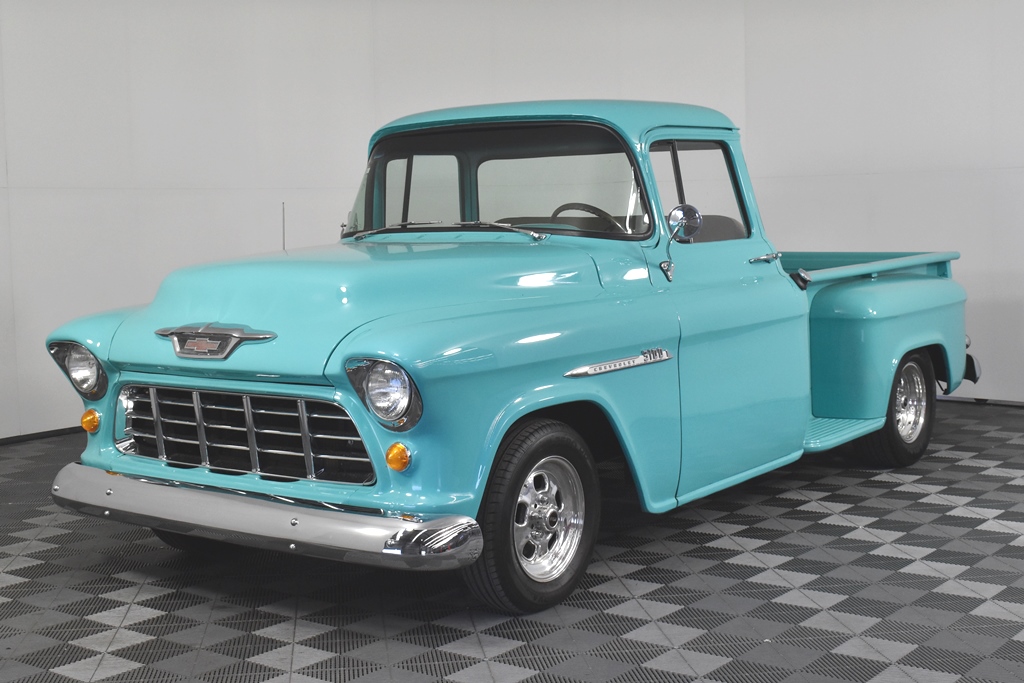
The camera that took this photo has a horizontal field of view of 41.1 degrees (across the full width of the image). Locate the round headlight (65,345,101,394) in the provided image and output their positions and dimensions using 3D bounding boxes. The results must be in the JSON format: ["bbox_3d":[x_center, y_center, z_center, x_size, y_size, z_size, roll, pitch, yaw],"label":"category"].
[{"bbox_3d":[-1.545,0.098,4.973,0.176,0.176,0.088,2,6,39],"label":"round headlight"}]

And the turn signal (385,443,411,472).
[{"bbox_3d":[-0.331,0.340,4.025,0.086,0.086,0.049,2,6,39],"label":"turn signal"}]

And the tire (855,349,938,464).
[{"bbox_3d":[1.956,0.319,7.019,0.230,0.657,0.657,2,6,39],"label":"tire"}]

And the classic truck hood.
[{"bbox_3d":[-0.595,-0.133,4.911,1.352,0.446,1.323,2,6,39],"label":"classic truck hood"}]

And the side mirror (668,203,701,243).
[{"bbox_3d":[0.627,-0.426,4.928,0.127,0.127,0.039,0,5,20],"label":"side mirror"}]

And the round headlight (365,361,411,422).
[{"bbox_3d":[-0.347,0.144,4.004,0.176,0.176,0.088,2,6,39],"label":"round headlight"}]

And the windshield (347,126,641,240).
[{"bbox_3d":[-0.117,-0.651,5.478,1.450,0.470,0.412,2,6,39],"label":"windshield"}]

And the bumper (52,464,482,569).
[{"bbox_3d":[-0.928,0.551,4.532,1.862,0.186,0.392,2,6,39],"label":"bumper"}]

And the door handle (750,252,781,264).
[{"bbox_3d":[1.047,-0.344,5.661,0.064,0.044,0.196,2,6,39],"label":"door handle"}]

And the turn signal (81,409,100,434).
[{"bbox_3d":[-1.538,0.294,5.000,0.086,0.086,0.049,2,6,39],"label":"turn signal"}]

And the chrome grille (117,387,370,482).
[{"bbox_3d":[-0.928,0.297,4.520,1.323,0.274,0.098,2,6,39],"label":"chrome grille"}]

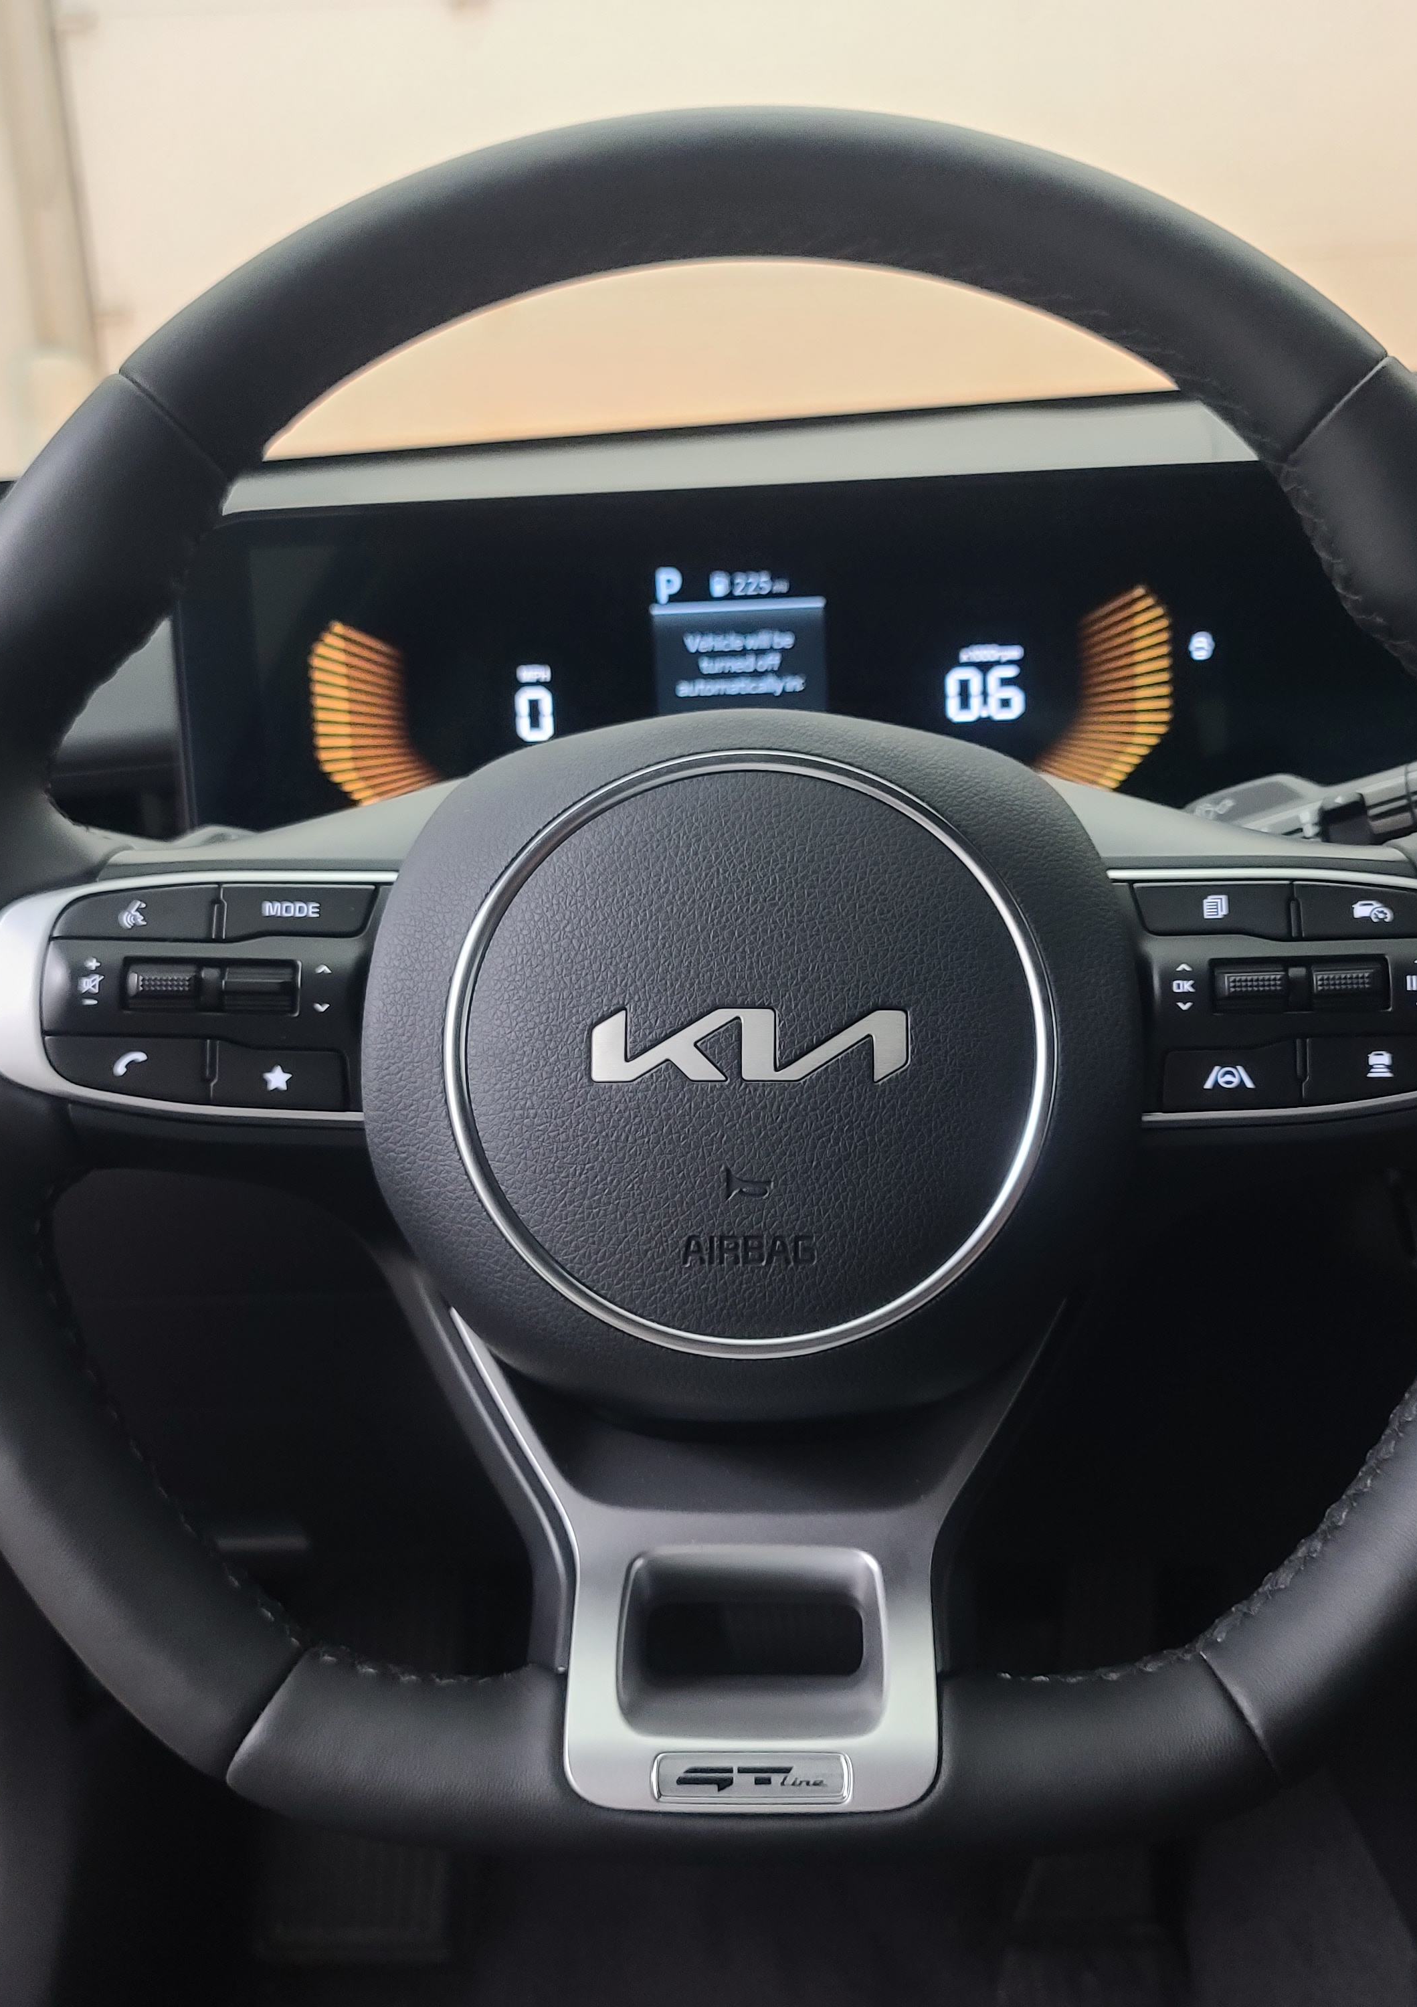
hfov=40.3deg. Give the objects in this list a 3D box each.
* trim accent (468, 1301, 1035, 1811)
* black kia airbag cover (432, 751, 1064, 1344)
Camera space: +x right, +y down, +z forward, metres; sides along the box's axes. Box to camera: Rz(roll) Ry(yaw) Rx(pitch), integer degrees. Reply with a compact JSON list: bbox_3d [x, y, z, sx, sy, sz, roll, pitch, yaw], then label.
[{"bbox_3d":[0.007,0.108,0.381,0.118,0.094,0.030,0,-7,0],"label":"trim accent"},{"bbox_3d":[0.008,0.011,0.398,0.123,0.123,0.030,0,-6,0],"label":"black kia airbag cover"}]

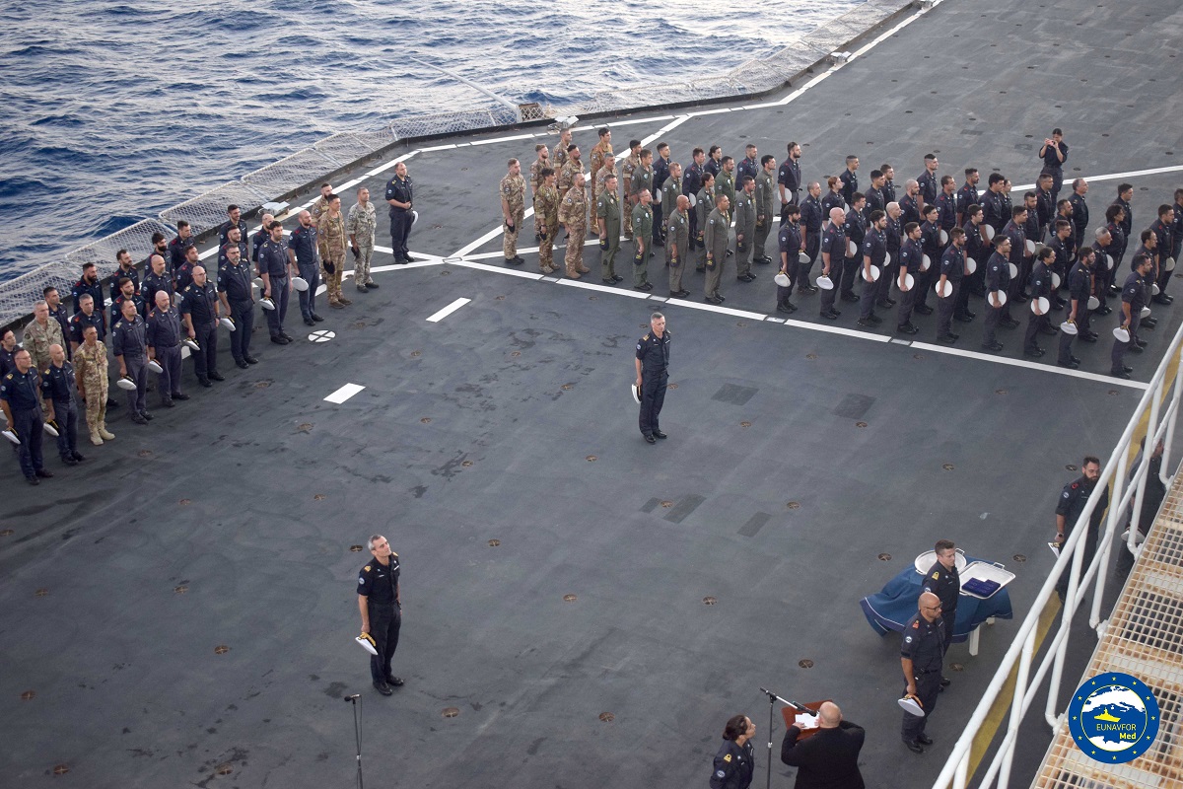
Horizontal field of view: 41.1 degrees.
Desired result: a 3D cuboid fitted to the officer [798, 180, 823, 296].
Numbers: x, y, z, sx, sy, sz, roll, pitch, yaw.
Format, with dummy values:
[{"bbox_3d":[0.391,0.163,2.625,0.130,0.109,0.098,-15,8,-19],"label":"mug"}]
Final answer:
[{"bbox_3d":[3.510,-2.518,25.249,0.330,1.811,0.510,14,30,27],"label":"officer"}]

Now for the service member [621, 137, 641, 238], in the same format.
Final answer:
[{"bbox_3d":[0.690,-3.643,27.933,0.360,1.779,0.520,13,29,25],"label":"service member"}]

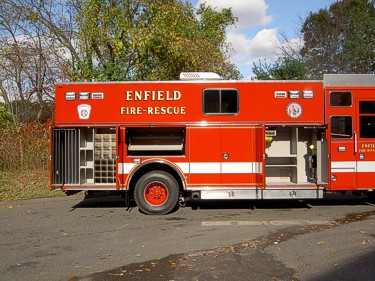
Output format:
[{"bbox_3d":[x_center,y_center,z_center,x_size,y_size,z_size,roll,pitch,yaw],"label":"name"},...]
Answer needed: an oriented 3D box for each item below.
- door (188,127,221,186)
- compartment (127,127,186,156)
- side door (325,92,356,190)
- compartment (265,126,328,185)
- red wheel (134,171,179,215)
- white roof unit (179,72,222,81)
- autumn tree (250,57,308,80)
[{"bbox_3d":[0.429,0.388,8.930,0.770,1.450,0.060,0,-1,0],"label":"door"},{"bbox_3d":[-0.764,0.037,9.240,1.420,0.730,0.620,0,-1,0],"label":"compartment"},{"bbox_3d":[3.764,-0.012,9.000,0.740,2.430,0.080,0,-1,0],"label":"side door"},{"bbox_3d":[2.559,0.377,9.250,1.580,1.440,0.640,0,-1,0],"label":"compartment"},{"bbox_3d":[-0.748,1.274,9.100,1.070,1.070,0.310,0,-1,0],"label":"red wheel"},{"bbox_3d":[0.353,-1.617,10.184,1.140,0.340,0.750,0,-1,0],"label":"white roof unit"},{"bbox_3d":[6.436,-1.554,25.039,4.000,7.300,4.000,0,-1,0],"label":"autumn tree"}]

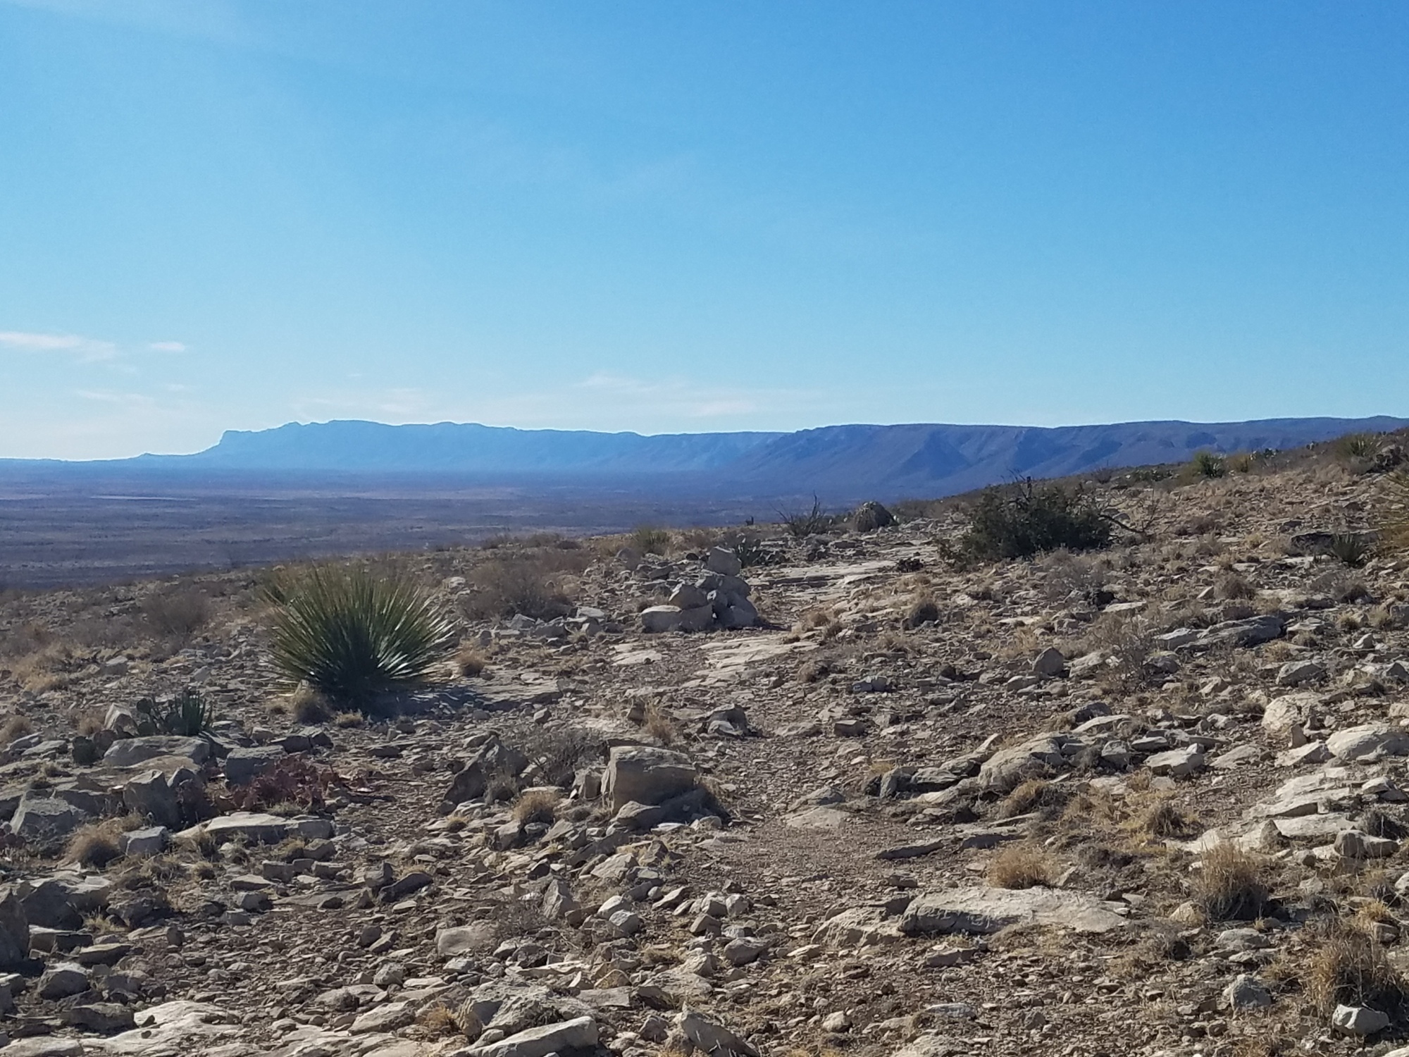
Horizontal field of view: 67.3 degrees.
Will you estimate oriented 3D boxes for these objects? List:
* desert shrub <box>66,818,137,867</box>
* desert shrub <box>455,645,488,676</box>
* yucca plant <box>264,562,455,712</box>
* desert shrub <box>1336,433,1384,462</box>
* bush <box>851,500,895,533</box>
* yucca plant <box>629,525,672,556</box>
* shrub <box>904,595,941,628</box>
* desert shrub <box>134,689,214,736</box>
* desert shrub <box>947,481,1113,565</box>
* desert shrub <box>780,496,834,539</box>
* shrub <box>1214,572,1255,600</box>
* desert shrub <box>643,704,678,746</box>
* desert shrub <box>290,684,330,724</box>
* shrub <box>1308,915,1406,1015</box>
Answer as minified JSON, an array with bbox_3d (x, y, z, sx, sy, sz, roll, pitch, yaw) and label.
[{"bbox_3d":[-3.009,1.567,5.278,0.346,0.203,0.318,0,4,0],"label":"desert shrub"},{"bbox_3d":[-2.319,1.318,10.515,0.317,0.281,0.292,0,4,0],"label":"desert shrub"},{"bbox_3d":[-2.916,0.931,9.000,1.629,1.122,1.499,0,4,0],"label":"yucca plant"},{"bbox_3d":[18.582,-2.309,30.000,1.311,0.843,1.206,0,4,0],"label":"desert shrub"},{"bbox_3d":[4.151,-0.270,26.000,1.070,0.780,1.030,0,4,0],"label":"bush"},{"bbox_3d":[-1.300,0.279,25.500,1.034,0.710,0.952,0,4,0],"label":"yucca plant"},{"bbox_3d":[2.350,0.890,11.410,0.392,0.345,0.360,0,4,0],"label":"shrub"},{"bbox_3d":[-4.357,1.504,8.700,0.591,0.357,0.414,-2,4,-27],"label":"desert shrub"},{"bbox_3d":[5.634,-0.165,18.300,2.653,1.336,2.123,1,4,17],"label":"desert shrub"},{"bbox_3d":[2.381,-0.276,24.500,1.319,0.928,1.055,0,4,6],"label":"desert shrub"},{"bbox_3d":[5.870,0.634,11.720,0.463,0.282,0.426,0,4,0],"label":"shrub"},{"bbox_3d":[-0.286,1.277,6.880,0.222,0.249,0.204,0,4,0],"label":"desert shrub"},{"bbox_3d":[-3.229,1.438,8.670,0.334,0.293,0.307,0,4,0],"label":"desert shrub"},{"bbox_3d":[1.906,1.273,3.100,0.255,0.234,0.230,2,5,32],"label":"shrub"}]

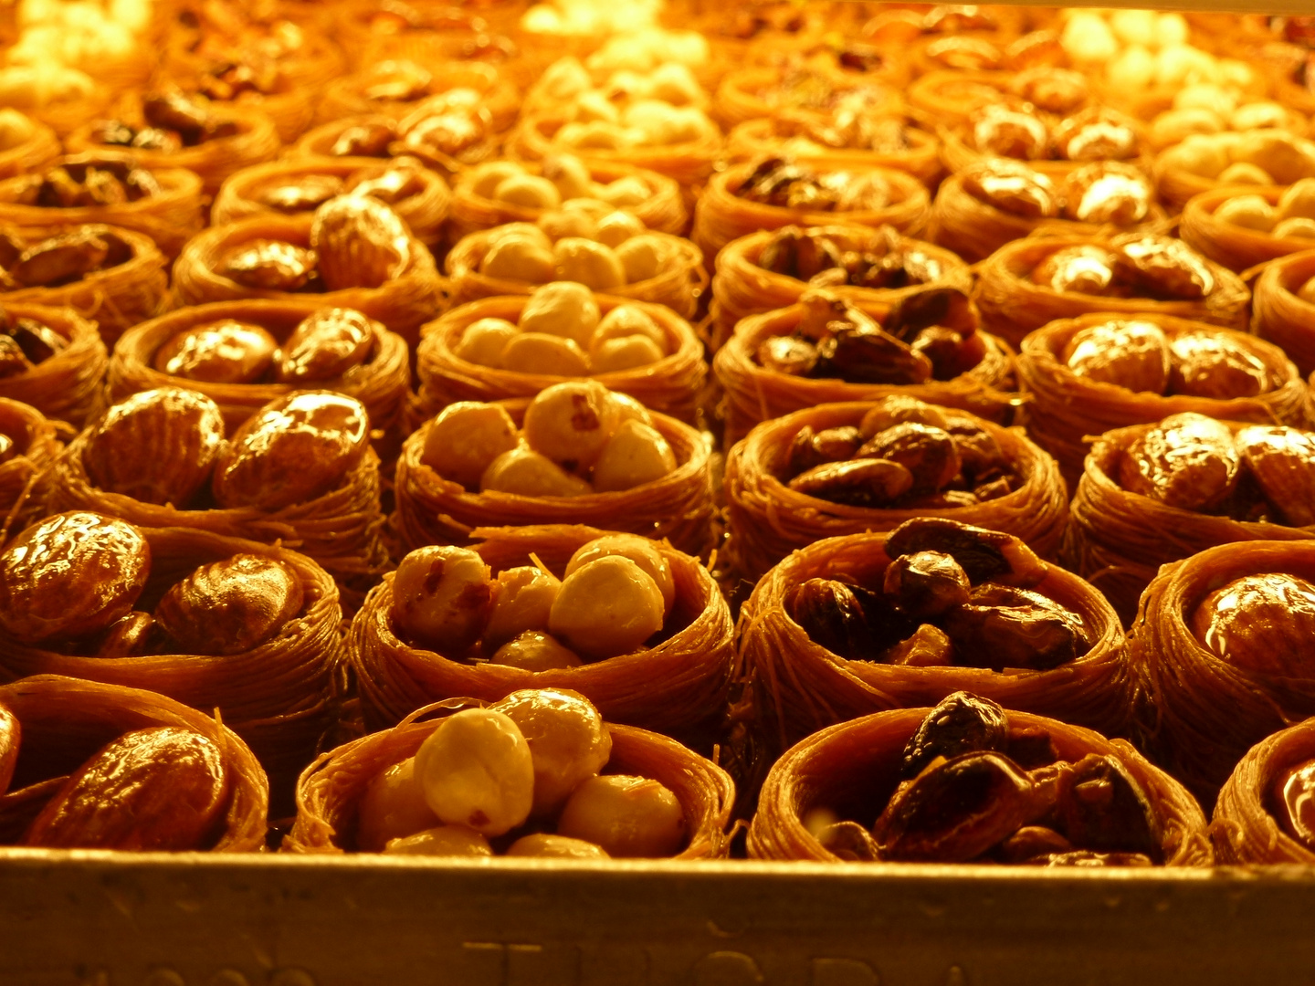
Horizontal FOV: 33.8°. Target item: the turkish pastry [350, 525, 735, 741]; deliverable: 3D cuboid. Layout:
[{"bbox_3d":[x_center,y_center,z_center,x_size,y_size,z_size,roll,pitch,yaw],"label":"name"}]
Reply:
[{"bbox_3d":[-0.015,0.021,0.288,0.050,0.030,0.050,0,24,0],"label":"turkish pastry"}]

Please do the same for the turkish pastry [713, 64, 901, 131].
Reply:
[{"bbox_3d":[0.040,-0.098,0.576,0.049,0.026,0.049,1,22,0],"label":"turkish pastry"}]

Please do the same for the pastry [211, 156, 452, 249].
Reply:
[{"bbox_3d":[-0.070,-0.056,0.469,0.051,0.028,0.051,1,22,0],"label":"pastry"}]

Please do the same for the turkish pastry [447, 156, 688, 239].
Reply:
[{"bbox_3d":[-0.019,-0.057,0.465,0.050,0.029,0.050,0,24,0],"label":"turkish pastry"}]

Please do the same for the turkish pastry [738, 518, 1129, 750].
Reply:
[{"bbox_3d":[0.035,0.024,0.280,0.049,0.026,0.049,1,22,0],"label":"turkish pastry"}]

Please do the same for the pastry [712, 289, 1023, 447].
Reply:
[{"bbox_3d":[0.035,-0.016,0.374,0.051,0.028,0.051,1,22,0],"label":"pastry"}]

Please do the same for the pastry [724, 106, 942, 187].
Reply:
[{"bbox_3d":[0.041,-0.077,0.514,0.050,0.029,0.050,0,24,0],"label":"pastry"}]

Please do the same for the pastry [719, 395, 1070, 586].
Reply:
[{"bbox_3d":[0.036,0.004,0.327,0.051,0.028,0.051,1,22,0],"label":"pastry"}]

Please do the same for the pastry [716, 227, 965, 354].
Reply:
[{"bbox_3d":[0.036,-0.036,0.424,0.050,0.027,0.050,1,22,0],"label":"pastry"}]

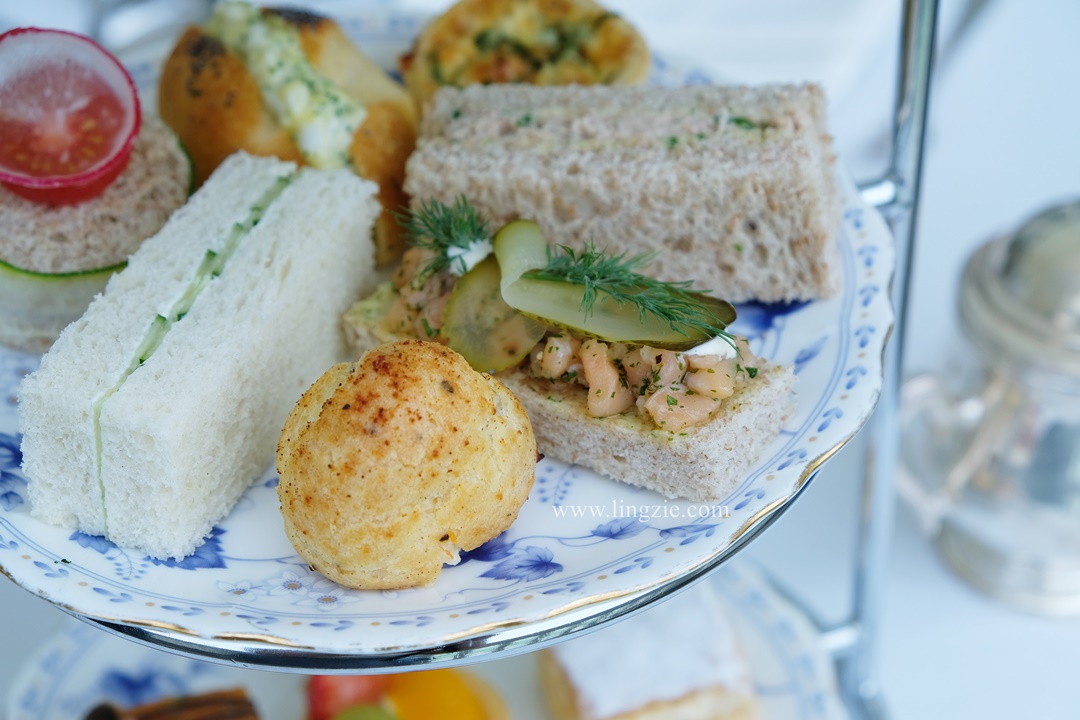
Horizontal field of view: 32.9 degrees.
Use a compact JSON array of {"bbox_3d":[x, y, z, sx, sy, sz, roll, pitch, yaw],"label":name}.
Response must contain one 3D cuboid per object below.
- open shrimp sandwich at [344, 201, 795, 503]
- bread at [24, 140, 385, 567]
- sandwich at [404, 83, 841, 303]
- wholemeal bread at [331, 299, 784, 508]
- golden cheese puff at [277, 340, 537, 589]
[{"bbox_3d":[0.004,-0.005,0.358,0.081,0.030,0.033,22,45,26],"label":"open shrimp sandwich"},{"bbox_3d":[-0.063,-0.003,0.358,0.031,0.030,0.080,15,43,20],"label":"bread"},{"bbox_3d":[0.018,-0.035,0.391,0.085,0.032,0.034,0,40,3],"label":"sandwich"},{"bbox_3d":[0.004,0.001,0.363,0.081,0.014,0.032,22,45,26],"label":"wholemeal bread"},{"bbox_3d":[-0.024,0.018,0.326,0.047,0.041,0.046,-2,40,0],"label":"golden cheese puff"}]

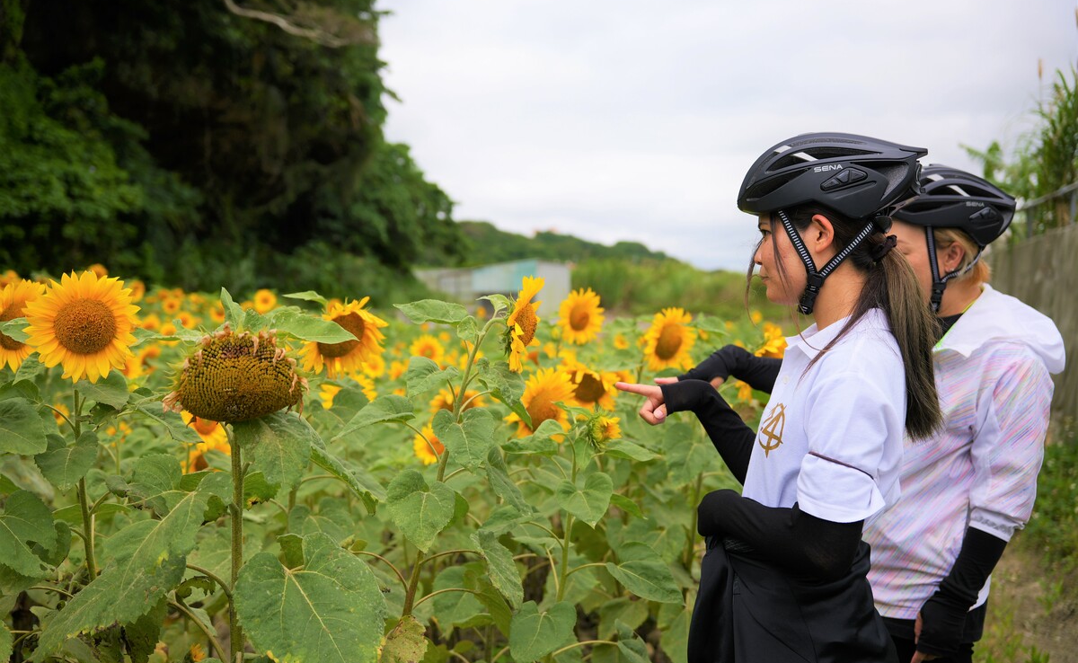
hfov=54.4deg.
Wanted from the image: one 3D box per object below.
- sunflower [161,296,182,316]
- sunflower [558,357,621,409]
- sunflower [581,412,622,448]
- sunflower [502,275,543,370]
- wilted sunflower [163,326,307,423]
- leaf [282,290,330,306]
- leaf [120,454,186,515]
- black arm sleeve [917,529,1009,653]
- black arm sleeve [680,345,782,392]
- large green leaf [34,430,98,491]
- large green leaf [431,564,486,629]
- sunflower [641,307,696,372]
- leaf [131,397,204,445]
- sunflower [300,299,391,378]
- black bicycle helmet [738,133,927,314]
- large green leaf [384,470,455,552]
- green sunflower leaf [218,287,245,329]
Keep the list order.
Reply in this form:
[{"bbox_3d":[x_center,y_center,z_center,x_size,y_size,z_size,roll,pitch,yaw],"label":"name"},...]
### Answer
[{"bbox_3d":[-2.913,-0.203,8.300,0.170,0.165,0.070,0,2,-6],"label":"sunflower"},{"bbox_3d":[0.138,0.148,2.900,0.165,0.165,0.065,0,21,-3],"label":"sunflower"},{"bbox_3d":[0.117,0.185,1.970,0.060,0.072,0.070,1,2,37],"label":"sunflower"},{"bbox_3d":[-0.029,-0.012,1.900,0.060,0.170,0.160,9,3,23],"label":"sunflower"},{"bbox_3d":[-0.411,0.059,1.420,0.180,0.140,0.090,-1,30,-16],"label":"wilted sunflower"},{"bbox_3d":[-0.418,-0.059,1.870,0.090,0.028,0.055,6,2,-6],"label":"leaf"},{"bbox_3d":[-0.541,0.215,1.470,0.095,0.100,0.045,-1,-31,-14],"label":"leaf"},{"bbox_3d":[0.834,0.509,2.060,0.100,0.280,0.090,22,-3,17],"label":"black arm sleeve"},{"bbox_3d":[0.384,0.075,2.120,0.220,0.105,0.100,0,2,3],"label":"black arm sleeve"},{"bbox_3d":[-0.700,0.191,1.550,0.092,0.100,0.040,-1,-24,-10],"label":"large green leaf"},{"bbox_3d":[-0.178,0.612,2.400,0.130,0.150,0.060,0,2,3],"label":"large green leaf"},{"bbox_3d":[0.341,0.020,2.750,0.160,0.170,0.065,-1,9,-24],"label":"sunflower"},{"bbox_3d":[-0.537,0.130,1.520,0.102,0.068,0.070,-1,2,-17],"label":"leaf"},{"bbox_3d":[-0.373,0.013,2.000,0.170,0.165,0.085,-1,17,-21],"label":"sunflower"},{"bbox_3d":[0.476,-0.175,1.690,0.275,0.280,0.200,1,3,18],"label":"black bicycle helmet"},{"bbox_3d":[-0.189,0.285,1.660,0.112,0.132,0.060,0,2,-3],"label":"large green leaf"},{"bbox_3d":[-0.429,-0.027,1.460,0.045,0.075,0.025,-19,2,-25],"label":"green sunflower leaf"}]

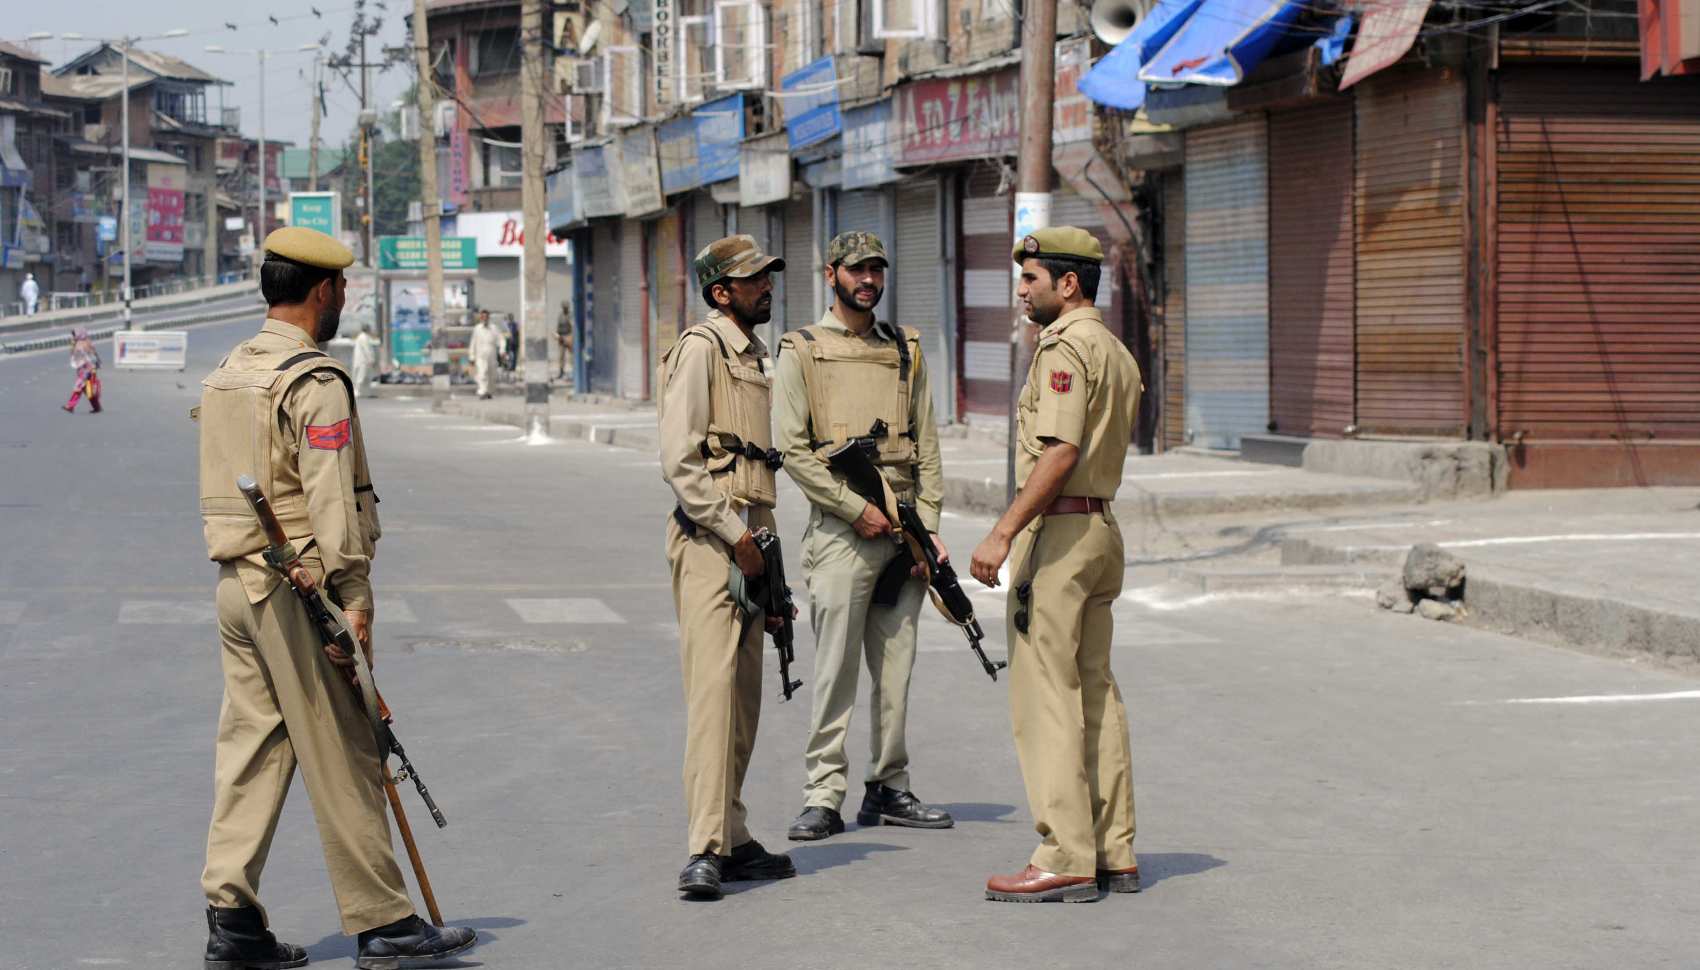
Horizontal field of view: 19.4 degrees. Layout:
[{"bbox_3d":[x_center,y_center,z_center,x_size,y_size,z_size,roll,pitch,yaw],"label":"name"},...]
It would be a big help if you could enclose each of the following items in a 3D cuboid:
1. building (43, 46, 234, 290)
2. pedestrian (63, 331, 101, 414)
[{"bbox_3d":[-30.144,-13.143,210.000,5.800,11.200,7.500,1,2,22],"label":"building"},{"bbox_3d":[-14.305,-2.134,92.500,0.700,1.570,0.500,0,2,-6],"label":"pedestrian"}]

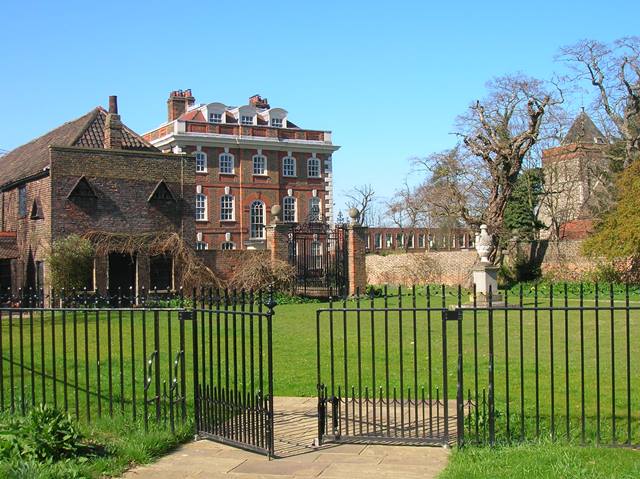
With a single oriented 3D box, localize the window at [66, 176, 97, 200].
[{"bbox_3d":[-7.527,-1.637,24.563,0.920,0.760,0.340,0,-1,-34],"label":"window"}]

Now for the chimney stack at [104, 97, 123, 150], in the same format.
[{"bbox_3d":[-6.879,-3.872,25.846,0.460,1.849,0.580,0,-1,-34],"label":"chimney stack"}]

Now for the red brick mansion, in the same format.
[{"bbox_3d":[-6.899,-4.214,63.098,13.300,14.800,9.800,0,-1,-30],"label":"red brick mansion"}]

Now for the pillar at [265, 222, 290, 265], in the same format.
[{"bbox_3d":[-1.548,0.835,28.180,0.640,2.783,0.640,0,-1,-34],"label":"pillar"}]

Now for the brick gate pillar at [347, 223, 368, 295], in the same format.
[{"bbox_3d":[1.392,0.851,30.000,0.640,2.783,0.640,0,-1,-34],"label":"brick gate pillar"}]

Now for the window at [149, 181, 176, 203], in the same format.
[{"bbox_3d":[-5.275,-1.633,26.082,0.900,0.720,0.340,0,-1,-34],"label":"window"}]

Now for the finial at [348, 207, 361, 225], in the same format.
[{"bbox_3d":[1.334,-0.903,30.000,0.420,0.684,0.420,0,-1,-34],"label":"finial"}]

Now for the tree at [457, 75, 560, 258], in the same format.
[{"bbox_3d":[9.881,-3.171,41.000,5.200,10.884,4.900,-1,-1,0],"label":"tree"}]

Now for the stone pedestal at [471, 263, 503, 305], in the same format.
[{"bbox_3d":[5.064,1.353,23.600,0.700,1.186,0.700,0,-1,-32],"label":"stone pedestal"}]

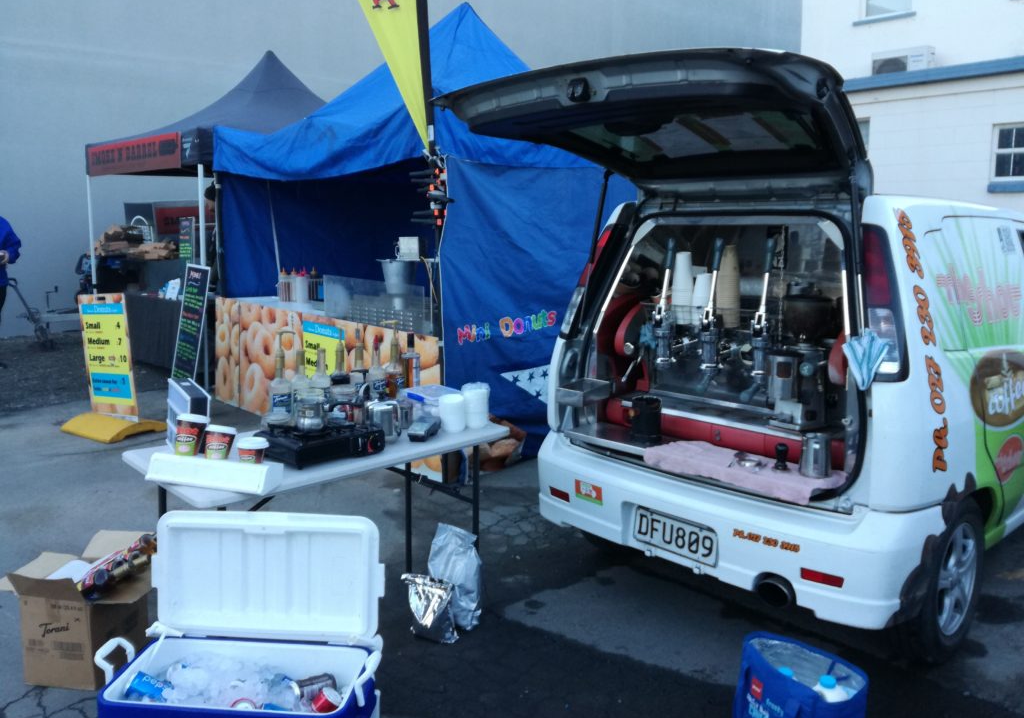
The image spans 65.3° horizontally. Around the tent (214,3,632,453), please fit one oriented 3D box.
[{"bbox_3d":[-0.327,-1.197,6.608,3.050,3.220,3.100,-8,13,-42],"label":"tent"}]

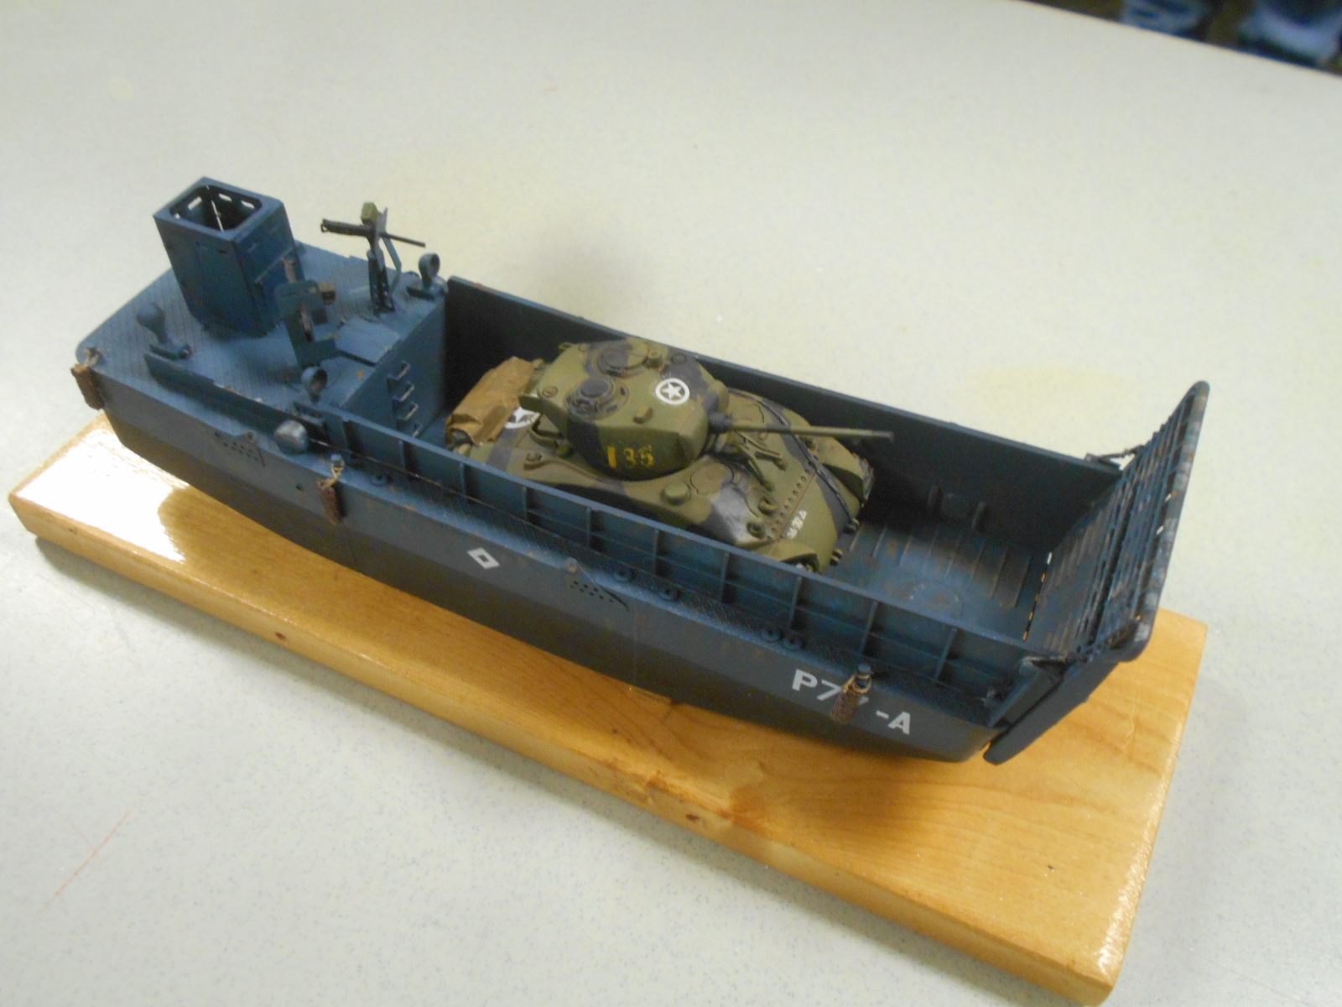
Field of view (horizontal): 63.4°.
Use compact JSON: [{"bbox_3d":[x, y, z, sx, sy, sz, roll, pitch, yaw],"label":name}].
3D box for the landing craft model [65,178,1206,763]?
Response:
[{"bbox_3d":[-0.019,-0.013,0.212,0.210,0.063,0.060,18,52,17],"label":"landing craft model"}]

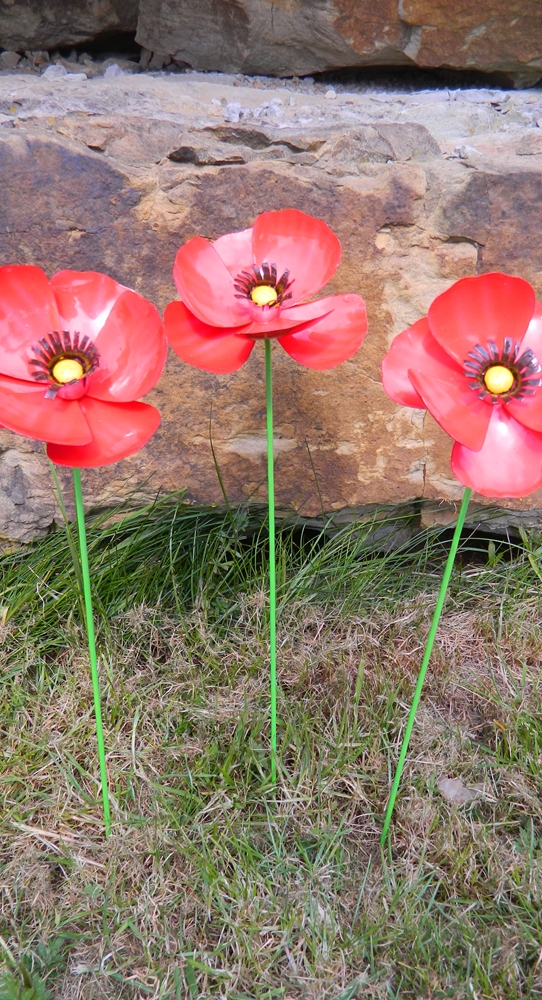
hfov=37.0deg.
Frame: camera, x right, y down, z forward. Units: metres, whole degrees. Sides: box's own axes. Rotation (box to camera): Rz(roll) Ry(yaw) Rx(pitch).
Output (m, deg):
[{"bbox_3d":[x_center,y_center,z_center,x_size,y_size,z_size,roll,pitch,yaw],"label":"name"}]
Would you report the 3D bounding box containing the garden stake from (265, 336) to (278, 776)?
[{"bbox_3d":[0.001,0.106,0.953,0.006,0.600,0.006,-1,25,0],"label":"garden stake"}]

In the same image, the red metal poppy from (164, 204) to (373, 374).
[{"bbox_3d":[-0.006,-0.216,0.840,0.204,0.090,0.188,5,60,8],"label":"red metal poppy"}]

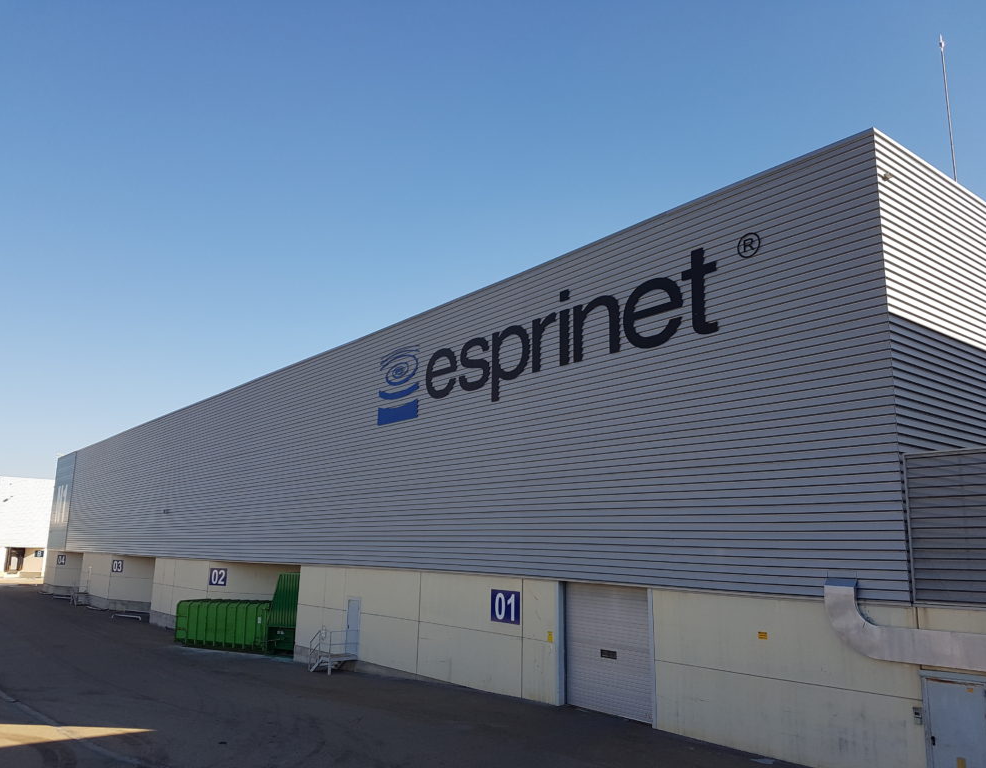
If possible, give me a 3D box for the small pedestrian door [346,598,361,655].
[{"bbox_3d":[-5.750,10.072,31.824,0.120,2.200,1.080,10,-15,-37],"label":"small pedestrian door"}]

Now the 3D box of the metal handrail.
[{"bbox_3d":[-6.560,10.933,31.628,1.200,1.640,1.950,10,-15,-37],"label":"metal handrail"}]

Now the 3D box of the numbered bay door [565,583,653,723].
[{"bbox_3d":[3.180,7.301,21.165,0.400,3.440,3.380,10,-15,-37],"label":"numbered bay door"}]

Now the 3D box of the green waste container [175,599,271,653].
[{"bbox_3d":[-13.882,13.034,41.987,6.926,2.300,2.400,-6,-14,30],"label":"green waste container"}]

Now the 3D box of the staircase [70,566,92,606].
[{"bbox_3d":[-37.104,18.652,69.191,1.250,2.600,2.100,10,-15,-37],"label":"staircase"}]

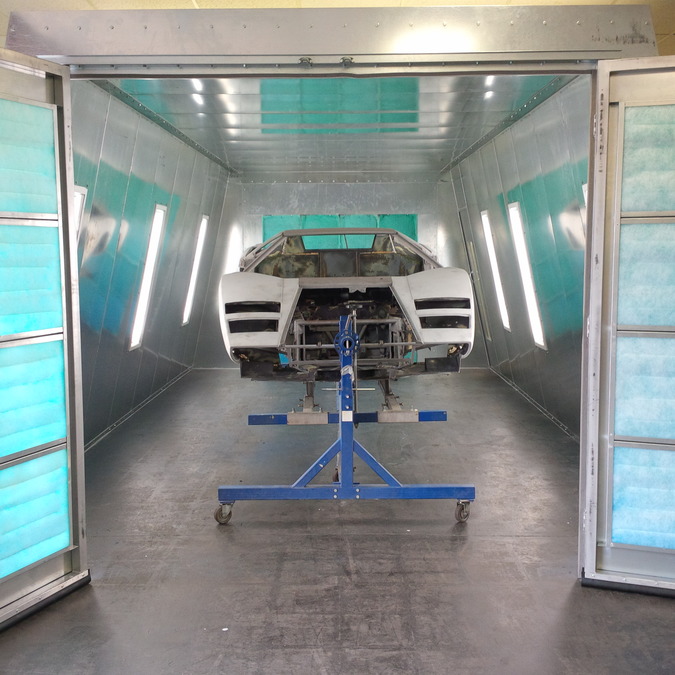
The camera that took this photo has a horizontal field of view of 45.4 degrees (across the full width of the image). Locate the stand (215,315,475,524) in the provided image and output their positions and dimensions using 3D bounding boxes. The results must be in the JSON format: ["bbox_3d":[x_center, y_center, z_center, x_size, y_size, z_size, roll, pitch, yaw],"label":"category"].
[{"bbox_3d":[0.045,0.419,4.984,1.490,1.230,0.900,0,6,-2],"label":"stand"}]

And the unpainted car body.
[{"bbox_3d":[0.038,-0.395,7.018,1.970,1.070,4.100,-1,6,-2],"label":"unpainted car body"}]

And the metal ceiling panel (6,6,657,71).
[{"bbox_3d":[-0.020,-1.336,3.622,2.880,0.240,0.060,0,-1,1],"label":"metal ceiling panel"}]

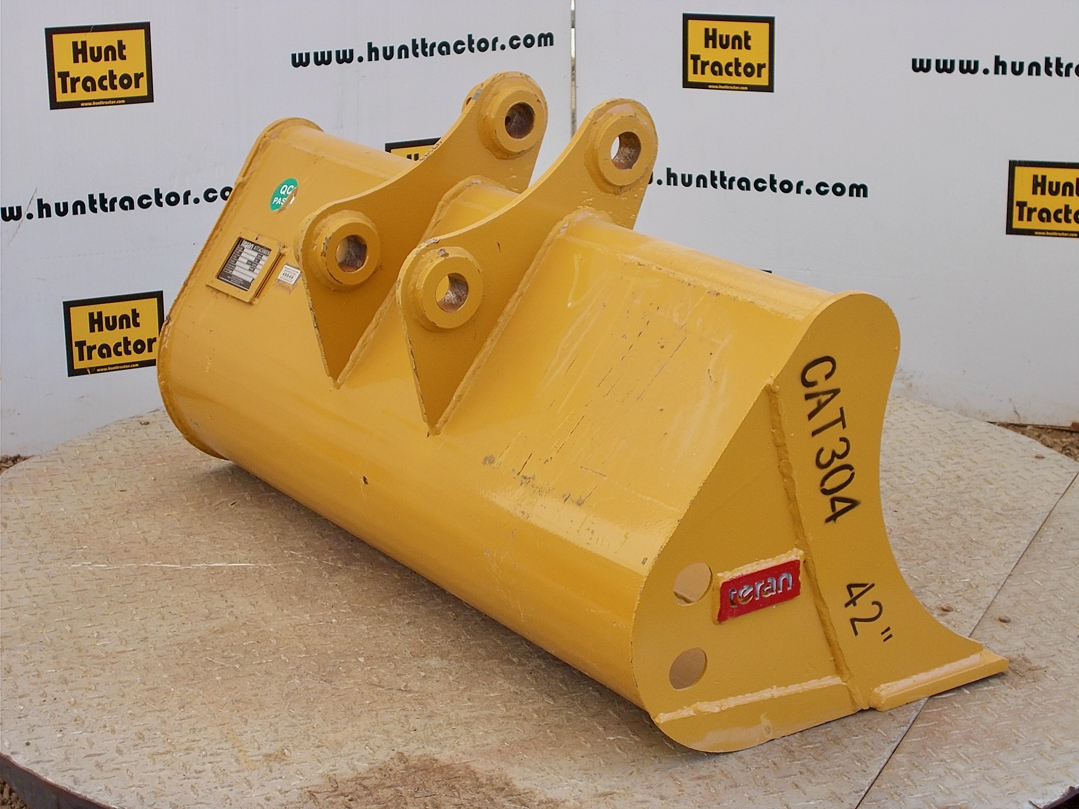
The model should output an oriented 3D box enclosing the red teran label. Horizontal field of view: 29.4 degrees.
[{"bbox_3d":[0.221,0.186,2.082,0.105,0.045,0.009,-13,27,-30],"label":"red teran label"}]

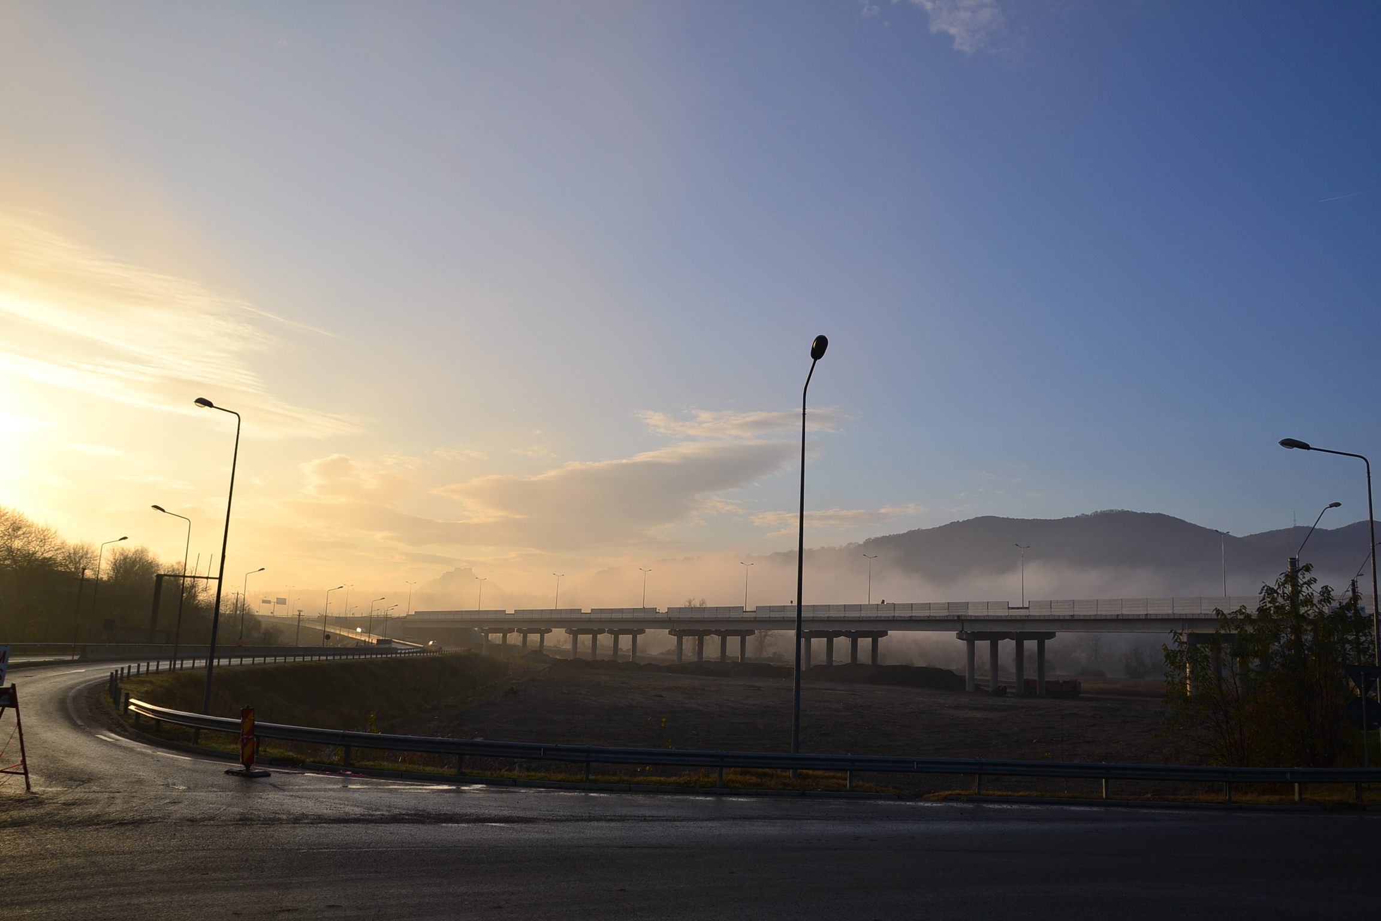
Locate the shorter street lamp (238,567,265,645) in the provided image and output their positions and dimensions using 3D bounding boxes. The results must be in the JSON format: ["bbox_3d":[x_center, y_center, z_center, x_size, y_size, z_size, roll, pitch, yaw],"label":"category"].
[{"bbox_3d":[-54.286,18.555,118.229,2.550,10.350,0.350,3,-11,-4],"label":"shorter street lamp"}]

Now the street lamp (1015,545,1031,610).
[{"bbox_3d":[59.692,21.674,171.546,4.300,12.762,0.400,11,-15,-39],"label":"street lamp"}]

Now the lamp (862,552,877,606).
[{"bbox_3d":[37.054,26.049,197.070,4.300,12.762,0.400,12,-15,-41],"label":"lamp"}]

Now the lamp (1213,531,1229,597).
[{"bbox_3d":[80.990,16.992,145.122,4.300,12.762,0.400,11,-14,-37],"label":"lamp"}]

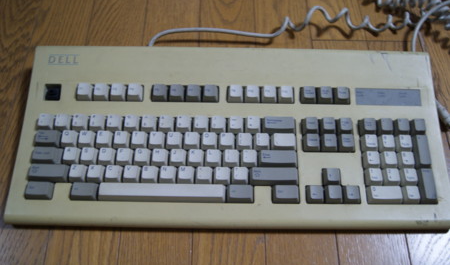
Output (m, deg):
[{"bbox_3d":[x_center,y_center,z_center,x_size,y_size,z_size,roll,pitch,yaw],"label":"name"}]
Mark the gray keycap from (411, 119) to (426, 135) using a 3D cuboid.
[{"bbox_3d":[0.212,-0.006,0.455,0.018,0.011,0.018,1,68,-1],"label":"gray keycap"}]

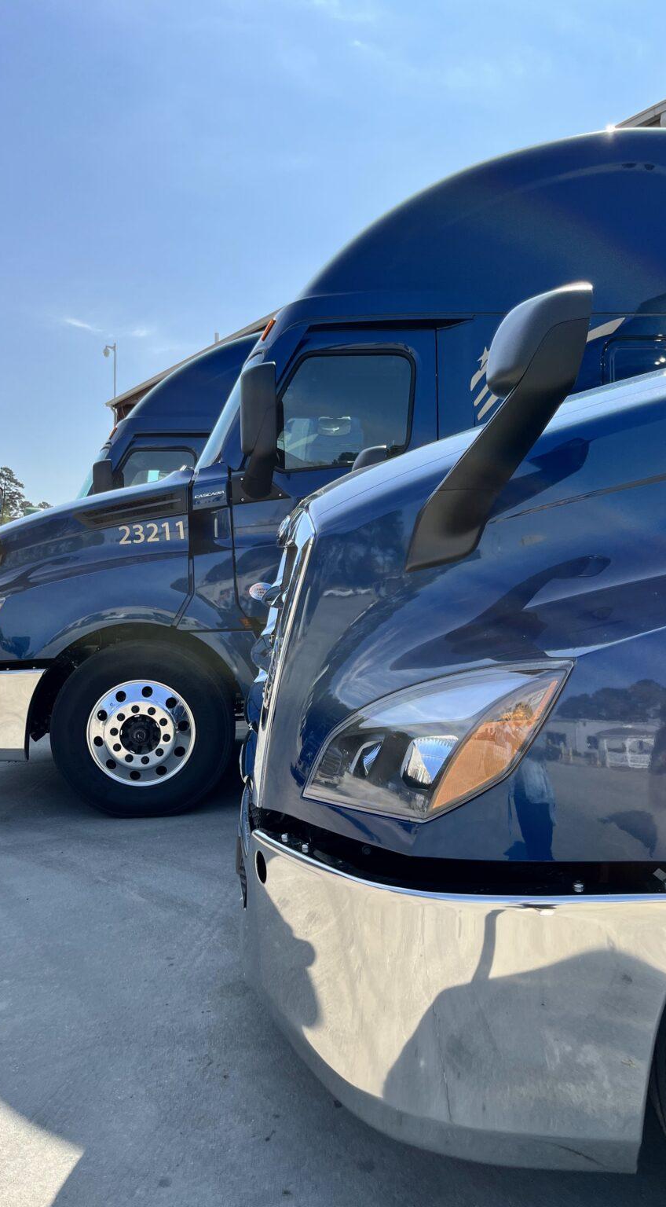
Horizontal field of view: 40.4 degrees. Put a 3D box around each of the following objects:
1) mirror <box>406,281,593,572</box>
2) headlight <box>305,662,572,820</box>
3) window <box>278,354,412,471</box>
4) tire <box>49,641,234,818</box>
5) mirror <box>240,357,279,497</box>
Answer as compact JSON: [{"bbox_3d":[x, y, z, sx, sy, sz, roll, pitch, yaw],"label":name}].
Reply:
[{"bbox_3d":[0.294,-0.290,1.688,0.270,0.460,0.400,1,2,0],"label":"mirror"},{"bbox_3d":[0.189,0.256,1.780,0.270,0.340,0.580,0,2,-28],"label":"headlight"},{"bbox_3d":[0.065,-1.090,5.120,0.760,0.690,0.050,0,-2,-1],"label":"window"},{"bbox_3d":[-1.060,0.705,5.150,1.000,1.000,0.280,0,2,-1],"label":"tire"},{"bbox_3d":[-0.400,-0.930,4.930,0.200,0.700,0.340,0,2,-1],"label":"mirror"}]

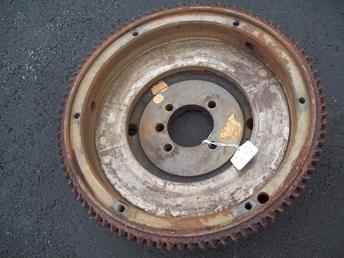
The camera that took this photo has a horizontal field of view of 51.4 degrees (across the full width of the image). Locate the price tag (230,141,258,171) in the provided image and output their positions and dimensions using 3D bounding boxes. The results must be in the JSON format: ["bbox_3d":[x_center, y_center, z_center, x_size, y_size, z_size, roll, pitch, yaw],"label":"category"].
[{"bbox_3d":[0.099,0.036,0.489,0.022,0.003,0.037,42,94,28],"label":"price tag"}]

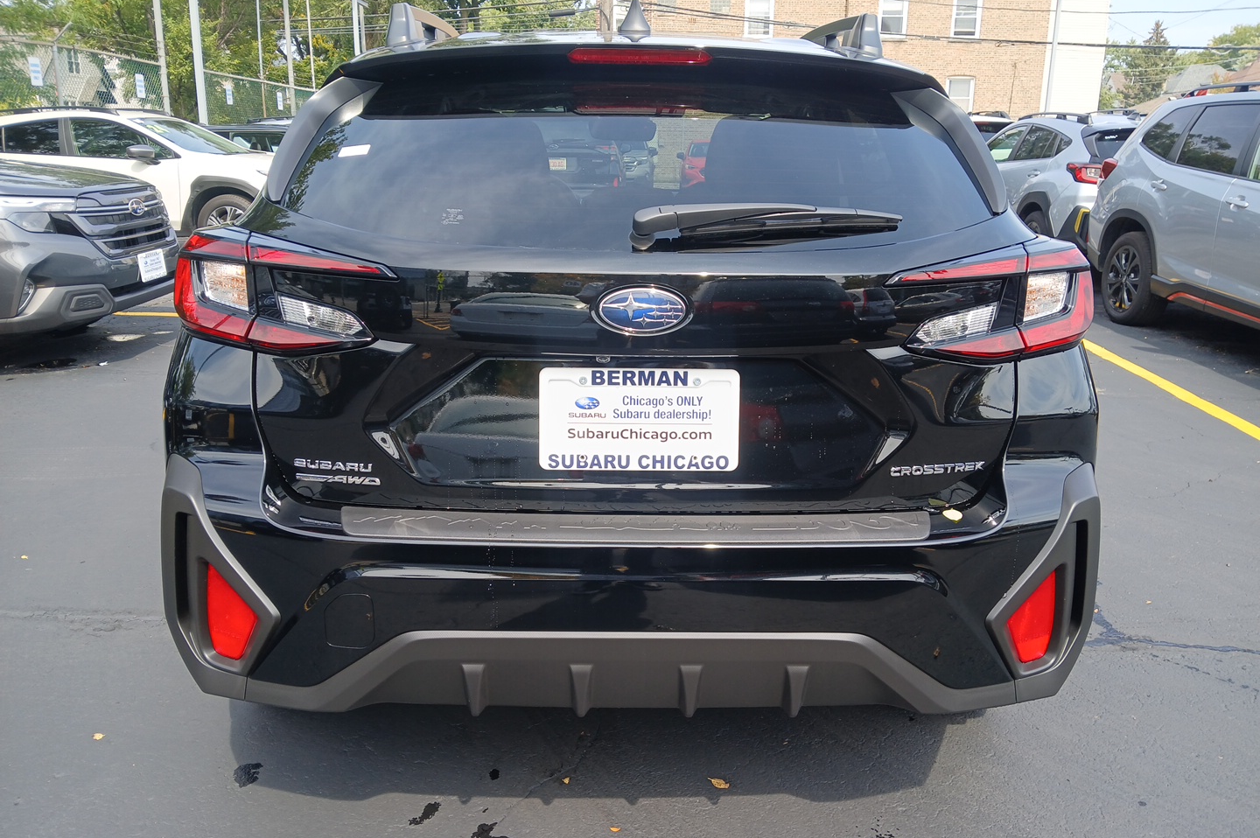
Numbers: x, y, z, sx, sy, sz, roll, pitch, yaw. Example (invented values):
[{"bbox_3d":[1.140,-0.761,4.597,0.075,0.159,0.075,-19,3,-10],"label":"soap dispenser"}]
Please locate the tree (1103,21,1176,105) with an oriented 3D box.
[{"bbox_3d":[33.609,-20.789,62.361,4.300,9.680,4.300,0,16,-1],"label":"tree"}]

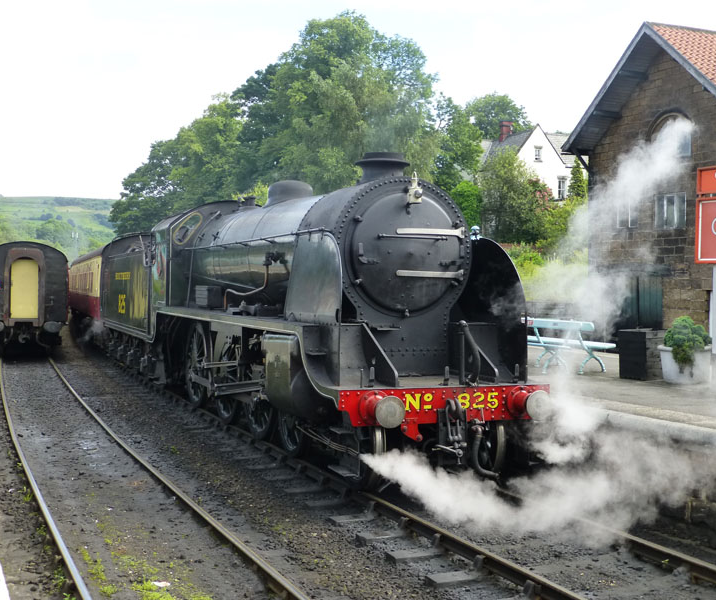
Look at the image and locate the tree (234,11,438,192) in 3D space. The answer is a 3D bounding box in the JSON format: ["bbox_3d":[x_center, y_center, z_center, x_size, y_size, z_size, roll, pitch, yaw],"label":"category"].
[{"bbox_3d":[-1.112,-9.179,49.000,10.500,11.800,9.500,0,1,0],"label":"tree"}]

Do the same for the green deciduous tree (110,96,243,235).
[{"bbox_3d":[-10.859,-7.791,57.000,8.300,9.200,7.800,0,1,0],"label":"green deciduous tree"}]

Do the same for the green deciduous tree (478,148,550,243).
[{"bbox_3d":[6.937,-4.588,42.000,3.200,4.200,3.000,0,1,0],"label":"green deciduous tree"}]

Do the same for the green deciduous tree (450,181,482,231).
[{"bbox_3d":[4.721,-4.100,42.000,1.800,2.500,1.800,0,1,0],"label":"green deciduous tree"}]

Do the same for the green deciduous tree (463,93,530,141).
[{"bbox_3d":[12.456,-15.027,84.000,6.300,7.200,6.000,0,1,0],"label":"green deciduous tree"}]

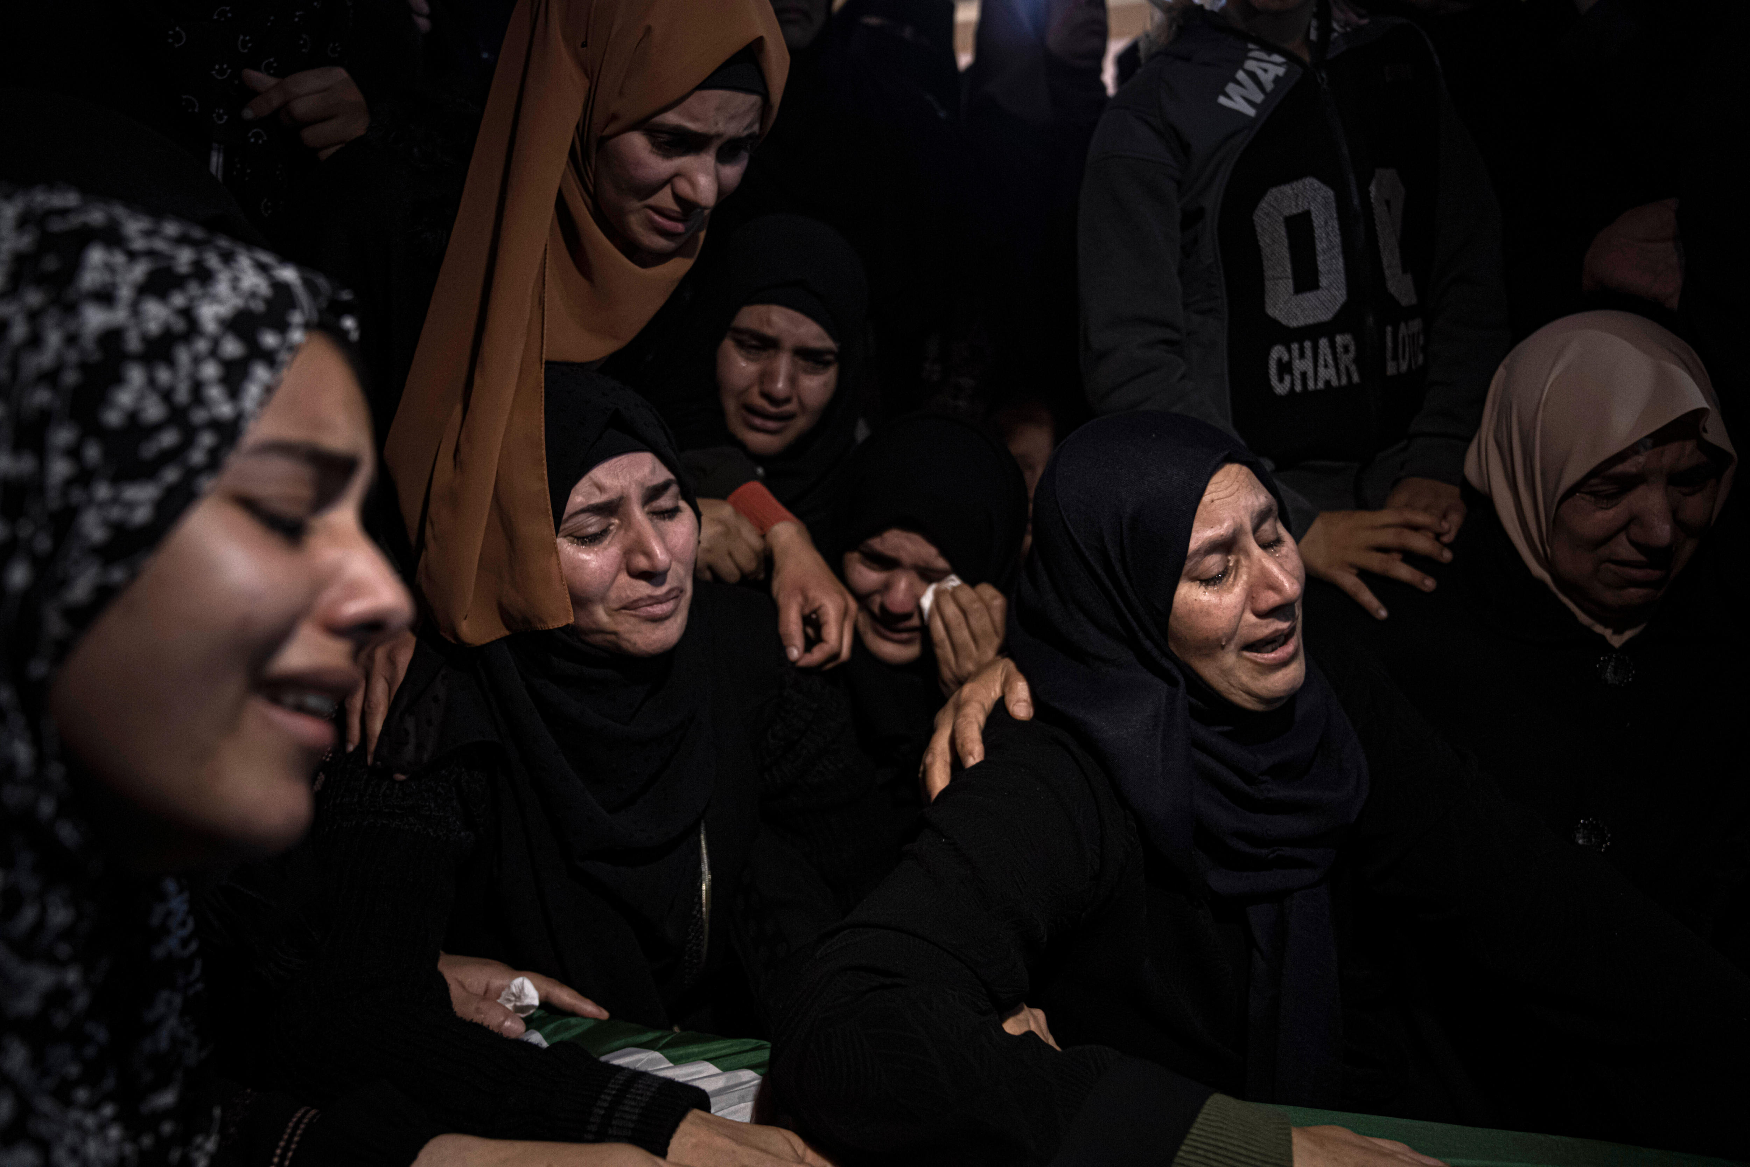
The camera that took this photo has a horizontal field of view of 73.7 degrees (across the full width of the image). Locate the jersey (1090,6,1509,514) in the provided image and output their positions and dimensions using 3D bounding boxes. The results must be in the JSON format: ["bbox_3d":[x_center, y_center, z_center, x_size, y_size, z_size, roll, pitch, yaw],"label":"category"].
[{"bbox_3d":[0.447,-0.315,1.270,0.400,0.530,0.260,-7,11,-7],"label":"jersey"}]

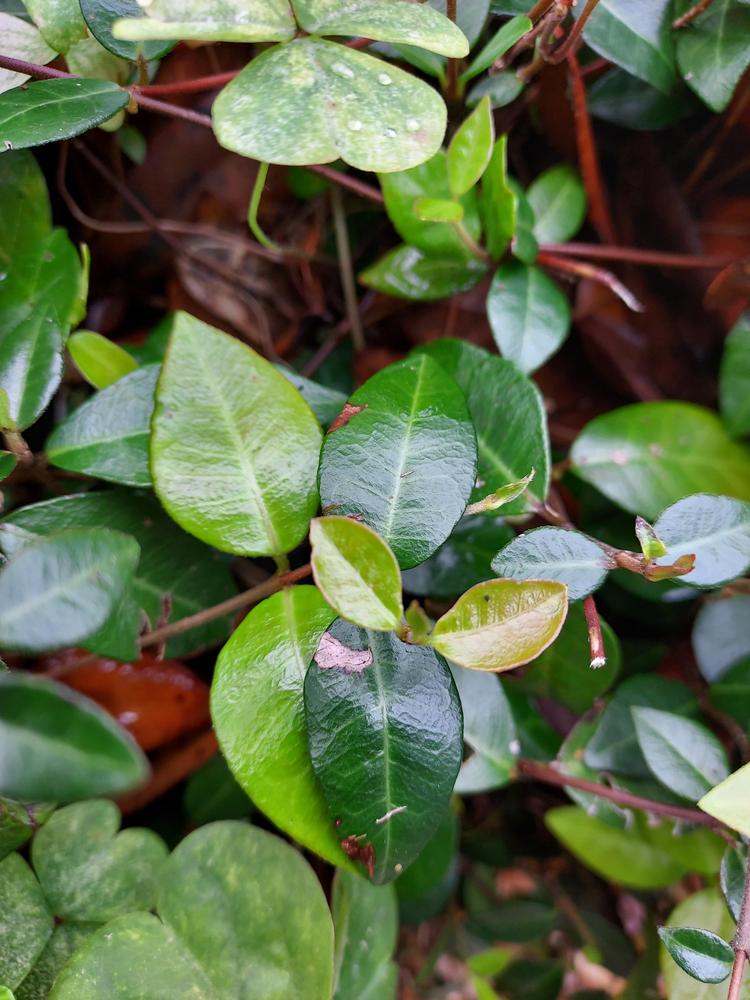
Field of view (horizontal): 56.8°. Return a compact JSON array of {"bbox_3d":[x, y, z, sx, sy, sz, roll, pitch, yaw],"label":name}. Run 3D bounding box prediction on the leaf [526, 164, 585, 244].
[{"bbox_3d":[0.067,-0.107,0.253,0.023,0.007,0.032,26,86,0],"label":"leaf"}]

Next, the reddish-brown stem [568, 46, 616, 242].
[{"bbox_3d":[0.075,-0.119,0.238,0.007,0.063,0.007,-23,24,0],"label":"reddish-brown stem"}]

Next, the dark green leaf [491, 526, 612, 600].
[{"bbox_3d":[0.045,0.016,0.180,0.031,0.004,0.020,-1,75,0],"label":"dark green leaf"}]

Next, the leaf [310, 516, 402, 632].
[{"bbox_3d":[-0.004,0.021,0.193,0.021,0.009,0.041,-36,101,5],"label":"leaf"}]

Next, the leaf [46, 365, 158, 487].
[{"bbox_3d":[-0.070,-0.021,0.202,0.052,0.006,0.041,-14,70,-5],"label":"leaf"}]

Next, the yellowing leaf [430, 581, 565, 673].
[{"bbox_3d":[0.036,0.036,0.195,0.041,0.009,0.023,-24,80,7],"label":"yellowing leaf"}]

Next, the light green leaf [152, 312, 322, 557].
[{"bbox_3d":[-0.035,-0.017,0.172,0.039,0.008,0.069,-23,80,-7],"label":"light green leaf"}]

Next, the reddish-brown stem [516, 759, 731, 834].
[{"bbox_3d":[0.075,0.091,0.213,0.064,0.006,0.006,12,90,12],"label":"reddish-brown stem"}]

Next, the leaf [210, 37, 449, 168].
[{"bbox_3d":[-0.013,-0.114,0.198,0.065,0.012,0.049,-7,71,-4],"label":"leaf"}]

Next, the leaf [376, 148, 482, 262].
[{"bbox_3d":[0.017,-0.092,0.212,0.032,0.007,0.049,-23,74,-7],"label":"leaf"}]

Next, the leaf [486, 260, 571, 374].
[{"bbox_3d":[0.052,-0.062,0.236,0.028,0.009,0.038,-1,90,0],"label":"leaf"}]

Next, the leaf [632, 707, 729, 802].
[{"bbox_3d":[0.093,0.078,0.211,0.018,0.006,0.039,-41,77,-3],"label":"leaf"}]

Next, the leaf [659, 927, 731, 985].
[{"bbox_3d":[0.094,0.134,0.205,0.022,0.007,0.013,19,69,5],"label":"leaf"}]

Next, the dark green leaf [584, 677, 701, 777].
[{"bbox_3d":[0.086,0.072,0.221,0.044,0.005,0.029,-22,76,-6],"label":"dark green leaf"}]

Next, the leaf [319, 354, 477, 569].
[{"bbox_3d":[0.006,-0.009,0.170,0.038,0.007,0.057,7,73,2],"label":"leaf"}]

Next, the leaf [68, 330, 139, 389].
[{"bbox_3d":[-0.092,-0.044,0.235,0.030,0.007,0.019,37,84,-4],"label":"leaf"}]

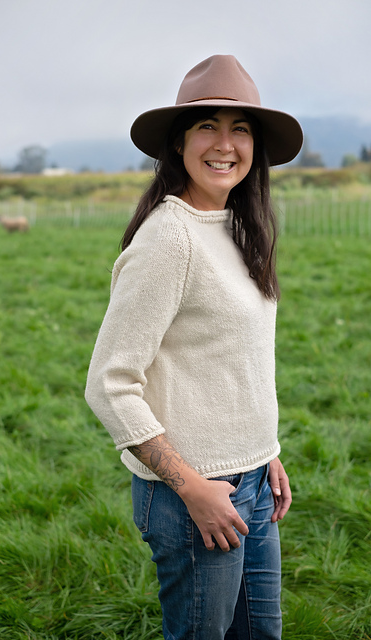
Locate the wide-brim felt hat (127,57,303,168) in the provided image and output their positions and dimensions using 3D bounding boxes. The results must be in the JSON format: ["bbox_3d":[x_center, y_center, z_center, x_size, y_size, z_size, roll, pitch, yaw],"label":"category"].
[{"bbox_3d":[0.063,-0.412,1.820,0.330,0.155,0.350,3,-10,-6],"label":"wide-brim felt hat"}]

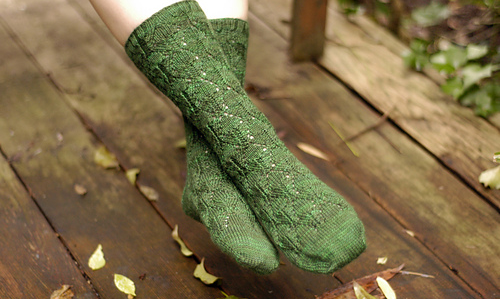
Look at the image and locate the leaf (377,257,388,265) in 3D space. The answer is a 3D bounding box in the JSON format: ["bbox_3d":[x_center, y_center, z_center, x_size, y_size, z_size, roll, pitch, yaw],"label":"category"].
[{"bbox_3d":[0.181,0.150,1.418,0.013,0.004,0.015,8,35,12],"label":"leaf"}]

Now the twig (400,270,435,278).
[{"bbox_3d":[0.223,0.168,1.391,0.047,0.004,0.004,9,35,12],"label":"twig"}]

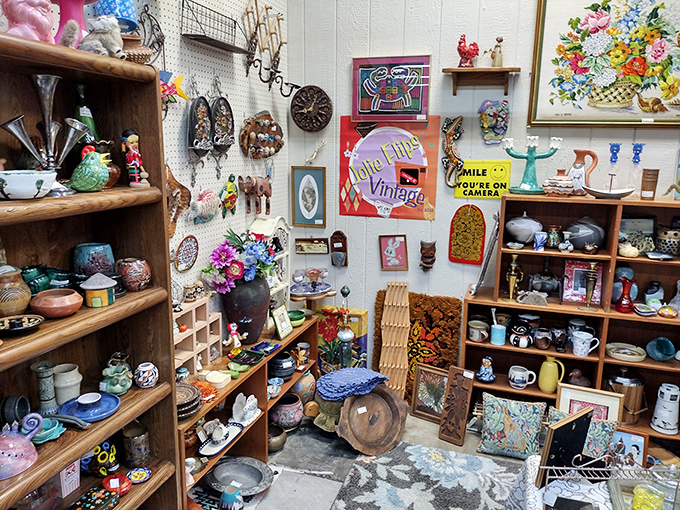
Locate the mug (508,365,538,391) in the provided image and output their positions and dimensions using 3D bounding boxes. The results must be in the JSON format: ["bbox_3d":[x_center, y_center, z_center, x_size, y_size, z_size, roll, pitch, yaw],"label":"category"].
[{"bbox_3d":[0.988,0.666,2.865,0.134,0.100,0.097,4,12,18],"label":"mug"}]

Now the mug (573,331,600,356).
[{"bbox_3d":[1.257,0.457,2.716,0.128,0.105,0.094,4,12,18],"label":"mug"}]

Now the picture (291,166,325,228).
[{"bbox_3d":[-0.199,-0.368,3.356,0.232,0.379,0.022,5,12,18],"label":"picture"}]

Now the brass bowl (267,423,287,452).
[{"bbox_3d":[-0.371,0.976,2.802,0.183,0.090,0.183,1,12,0],"label":"brass bowl"}]

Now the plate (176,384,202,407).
[{"bbox_3d":[-0.635,0.546,2.047,0.188,0.026,0.188,1,12,0],"label":"plate"}]

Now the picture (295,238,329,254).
[{"bbox_3d":[-0.172,-0.055,3.379,0.225,0.103,0.020,1,11,20],"label":"picture"}]

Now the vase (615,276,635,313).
[{"bbox_3d":[1.410,0.199,2.628,0.071,0.170,0.071,4,12,18],"label":"vase"}]

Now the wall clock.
[{"bbox_3d":[-0.174,-0.887,3.223,0.267,0.272,0.047,5,12,19],"label":"wall clock"}]

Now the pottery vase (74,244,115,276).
[{"bbox_3d":[-0.780,0.043,1.685,0.118,0.142,0.118,4,12,18],"label":"pottery vase"}]

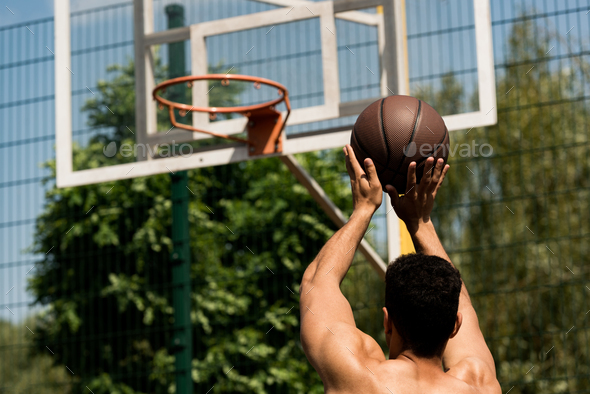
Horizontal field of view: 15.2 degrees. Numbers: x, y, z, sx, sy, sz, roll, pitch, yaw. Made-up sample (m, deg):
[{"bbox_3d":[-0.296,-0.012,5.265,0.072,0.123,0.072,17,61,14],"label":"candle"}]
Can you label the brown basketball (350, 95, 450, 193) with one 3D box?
[{"bbox_3d":[0.255,-0.128,5.380,0.240,0.240,0.240,-2,-12,0],"label":"brown basketball"}]

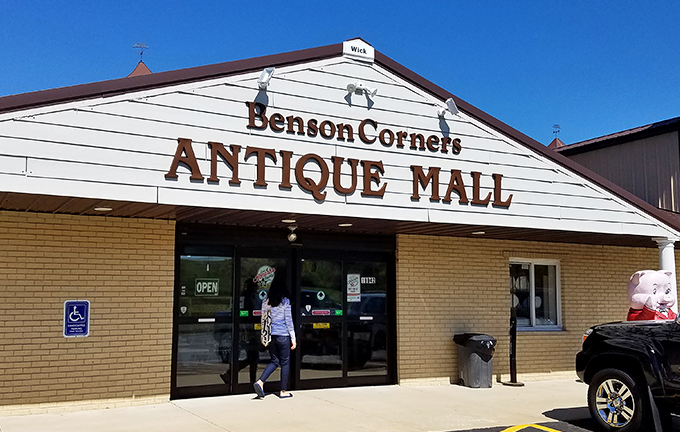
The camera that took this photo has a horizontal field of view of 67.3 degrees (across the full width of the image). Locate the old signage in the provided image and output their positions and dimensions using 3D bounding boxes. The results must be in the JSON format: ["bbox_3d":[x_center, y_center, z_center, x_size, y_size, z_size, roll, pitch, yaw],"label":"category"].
[{"bbox_3d":[0.272,-0.630,5.902,4.300,1.010,0.070,4,-7,-22],"label":"old signage"}]

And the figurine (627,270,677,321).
[{"bbox_3d":[4.532,1.723,7.409,0.600,1.830,0.550,2,-7,-11],"label":"figurine"}]

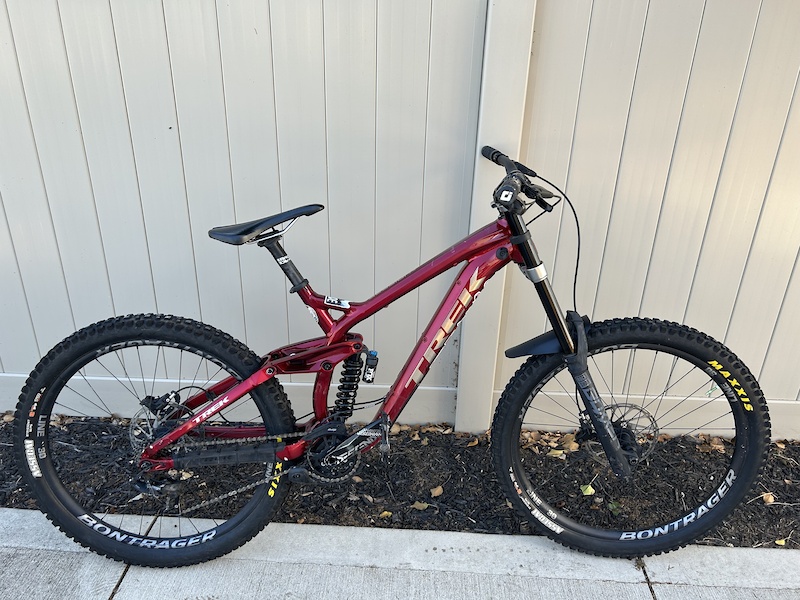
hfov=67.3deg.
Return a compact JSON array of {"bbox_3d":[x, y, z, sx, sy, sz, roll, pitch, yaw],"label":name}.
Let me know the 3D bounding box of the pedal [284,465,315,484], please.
[{"bbox_3d":[-0.254,0.441,1.517,0.068,0.044,0.038,0,15,-4],"label":"pedal"}]

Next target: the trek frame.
[{"bbox_3d":[-0.162,0.101,1.486,0.935,0.623,0.175,0,15,-4],"label":"trek frame"}]

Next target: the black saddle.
[{"bbox_3d":[-0.304,-0.170,1.402,0.272,0.058,0.142,-14,16,1],"label":"black saddle"}]

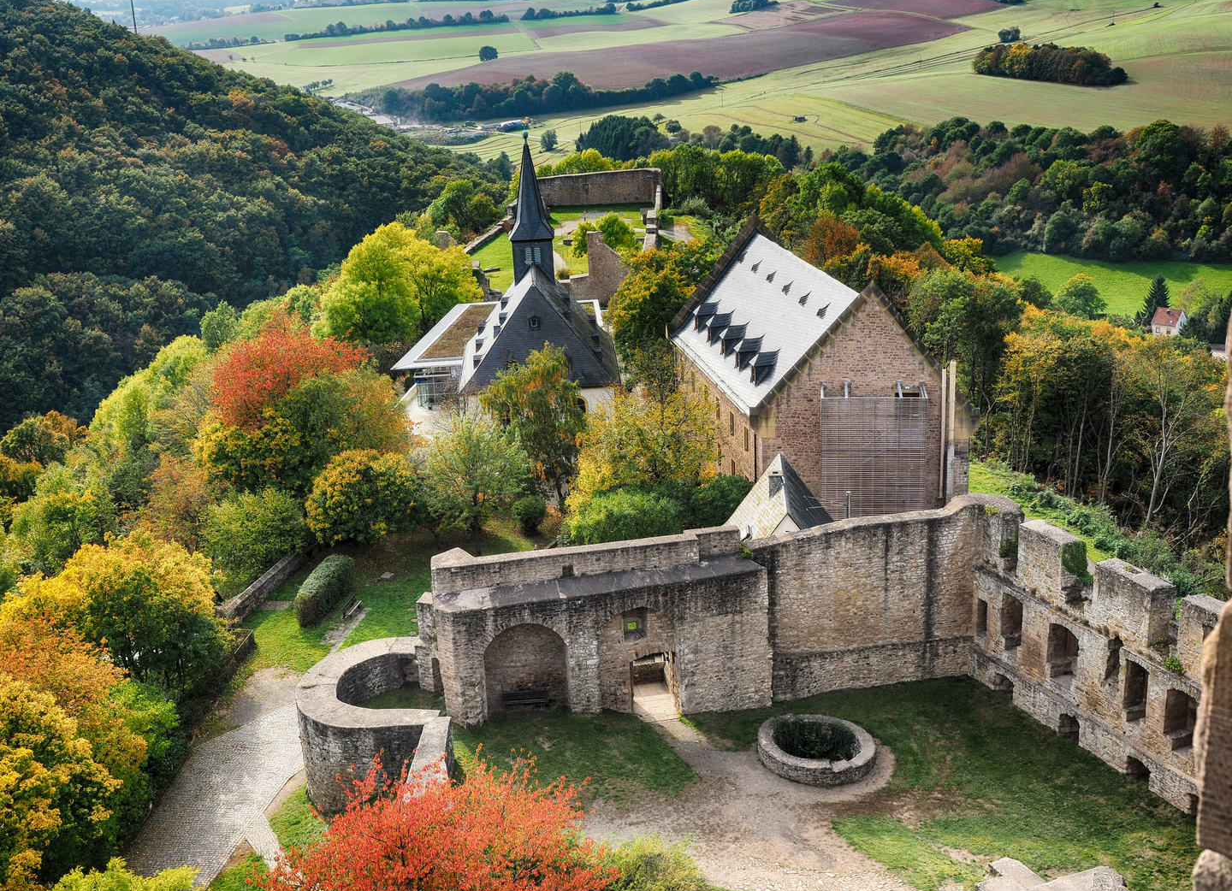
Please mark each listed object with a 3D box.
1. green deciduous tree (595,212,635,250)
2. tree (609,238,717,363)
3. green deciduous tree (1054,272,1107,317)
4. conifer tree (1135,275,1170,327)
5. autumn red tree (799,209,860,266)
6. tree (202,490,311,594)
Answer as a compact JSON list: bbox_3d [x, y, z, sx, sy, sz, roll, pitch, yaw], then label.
[{"bbox_3d":[-0.058,-31.228,209.025,5.900,6.400,5.900,-2,18,0],"label":"green deciduous tree"},{"bbox_3d":[3.687,-10.307,110.316,9.140,11.140,8.680,-3,20,0],"label":"tree"},{"bbox_3d":[134.108,-42.693,409.791,14.500,14.500,14.500,-2,18,0],"label":"green deciduous tree"},{"bbox_3d":[152.892,-40.685,402.669,9.500,15.300,9.500,-2,18,0],"label":"conifer tree"},{"bbox_3d":[17.983,-15.178,119.876,5.580,9.260,5.300,-3,20,0],"label":"autumn red tree"},{"bbox_3d":[-19.226,4.883,75.905,5.700,5.220,5.420,-3,20,0],"label":"tree"}]

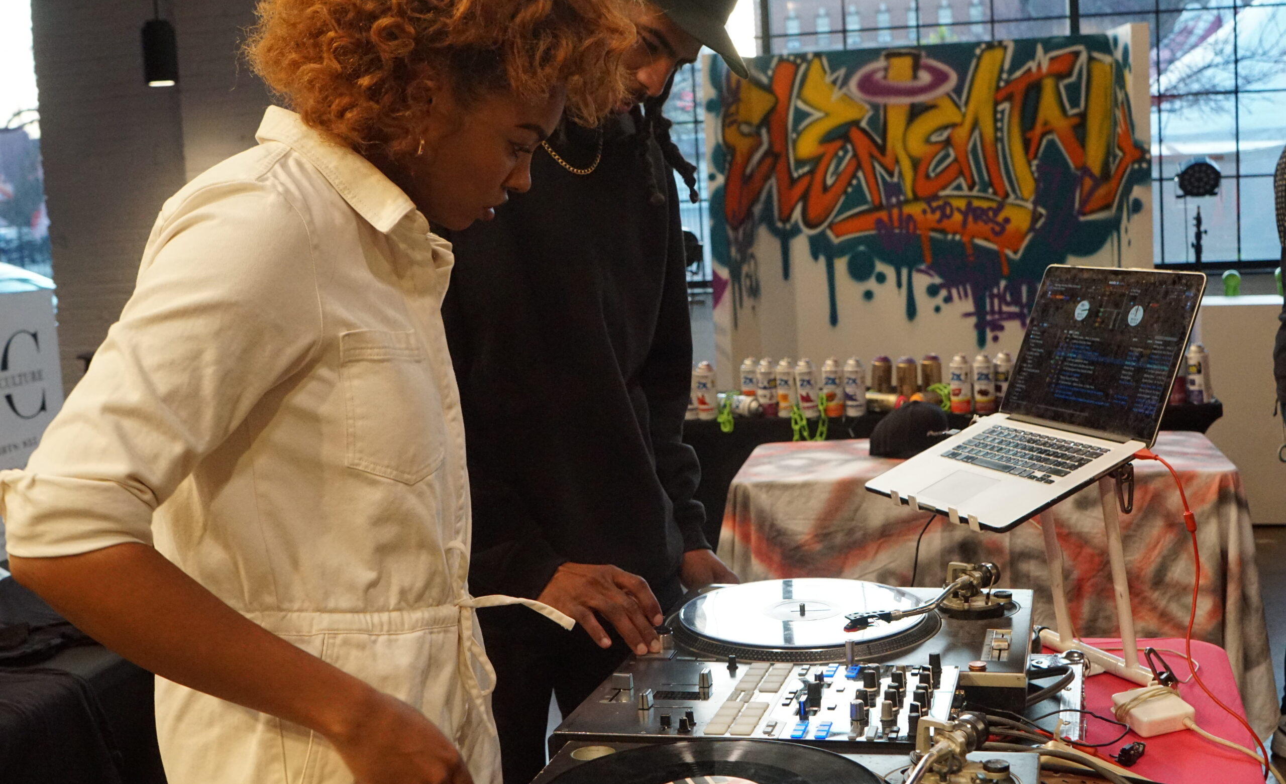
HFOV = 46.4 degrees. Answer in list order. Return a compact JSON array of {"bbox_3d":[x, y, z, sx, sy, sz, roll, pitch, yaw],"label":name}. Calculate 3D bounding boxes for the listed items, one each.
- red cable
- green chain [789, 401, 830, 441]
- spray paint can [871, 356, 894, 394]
[{"bbox_3d":[0.708,0.252,1.860,0.096,0.321,0.383,-3,6,0],"label":"red cable"},{"bbox_3d":[0.538,0.099,4.850,0.135,0.140,0.070,-3,6,0],"label":"green chain"},{"bbox_3d":[0.796,-0.032,4.982,0.066,0.176,0.066,-2,6,9],"label":"spray paint can"}]

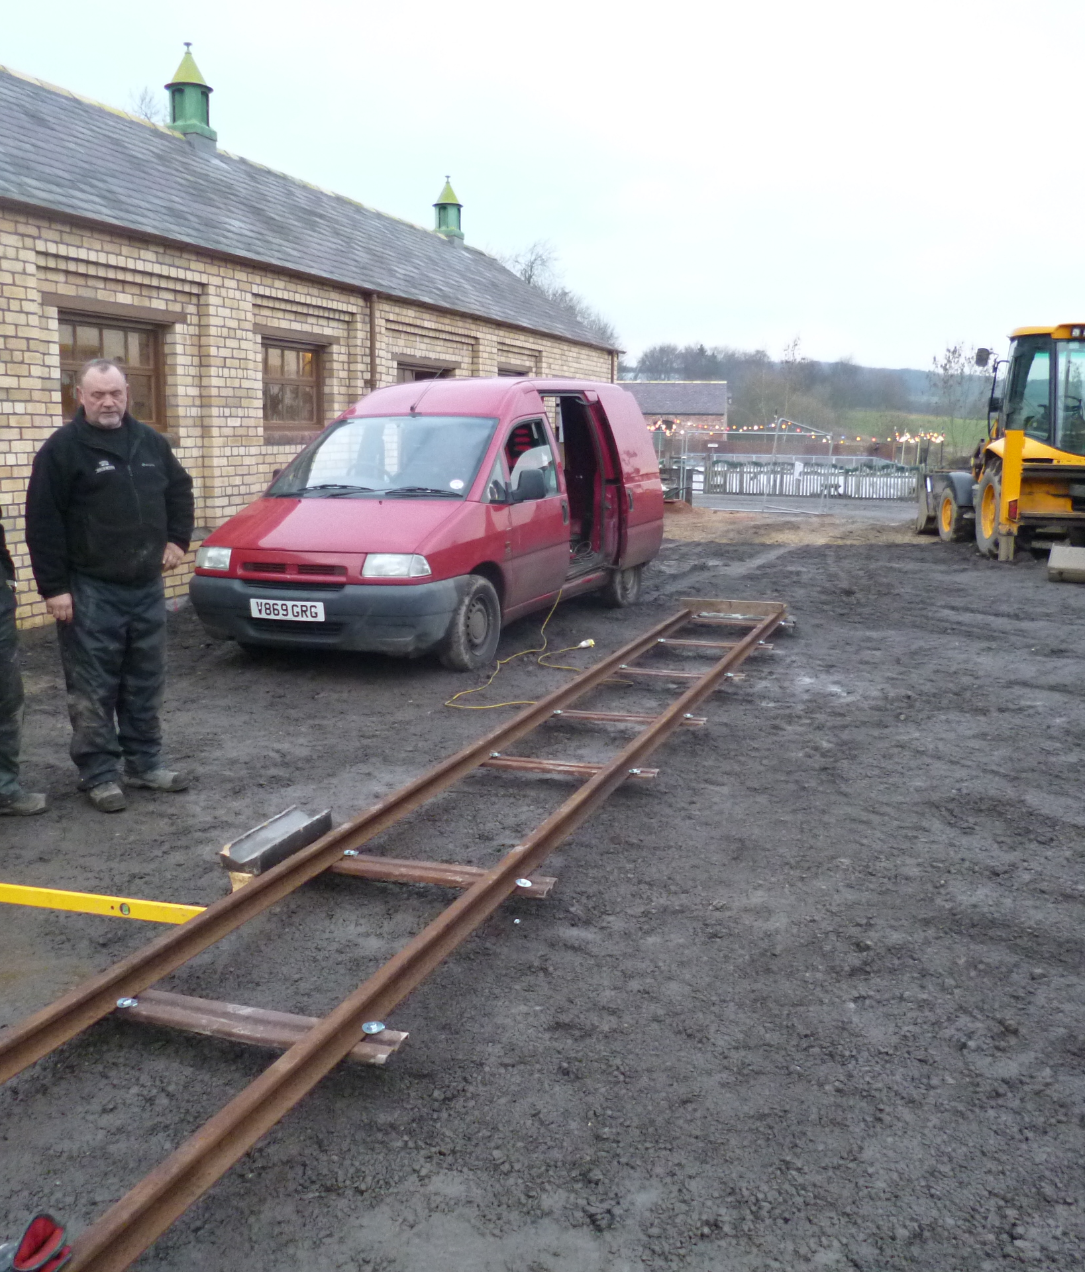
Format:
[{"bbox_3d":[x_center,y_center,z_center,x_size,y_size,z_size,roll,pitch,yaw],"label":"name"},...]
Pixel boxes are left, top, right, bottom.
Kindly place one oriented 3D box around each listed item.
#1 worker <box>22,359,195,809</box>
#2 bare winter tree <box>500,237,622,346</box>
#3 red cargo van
[{"bbox_3d":[-1.720,-0.202,4.795,0.660,1.790,0.430,-6,12,-33],"label":"worker"},{"bbox_3d":[0.458,-12.193,50.236,6.000,9.200,6.000,1,10,0],"label":"bare winter tree"},{"bbox_3d":[-0.633,-1.008,9.013,1.900,1.900,4.440,5,11,24],"label":"red cargo van"}]

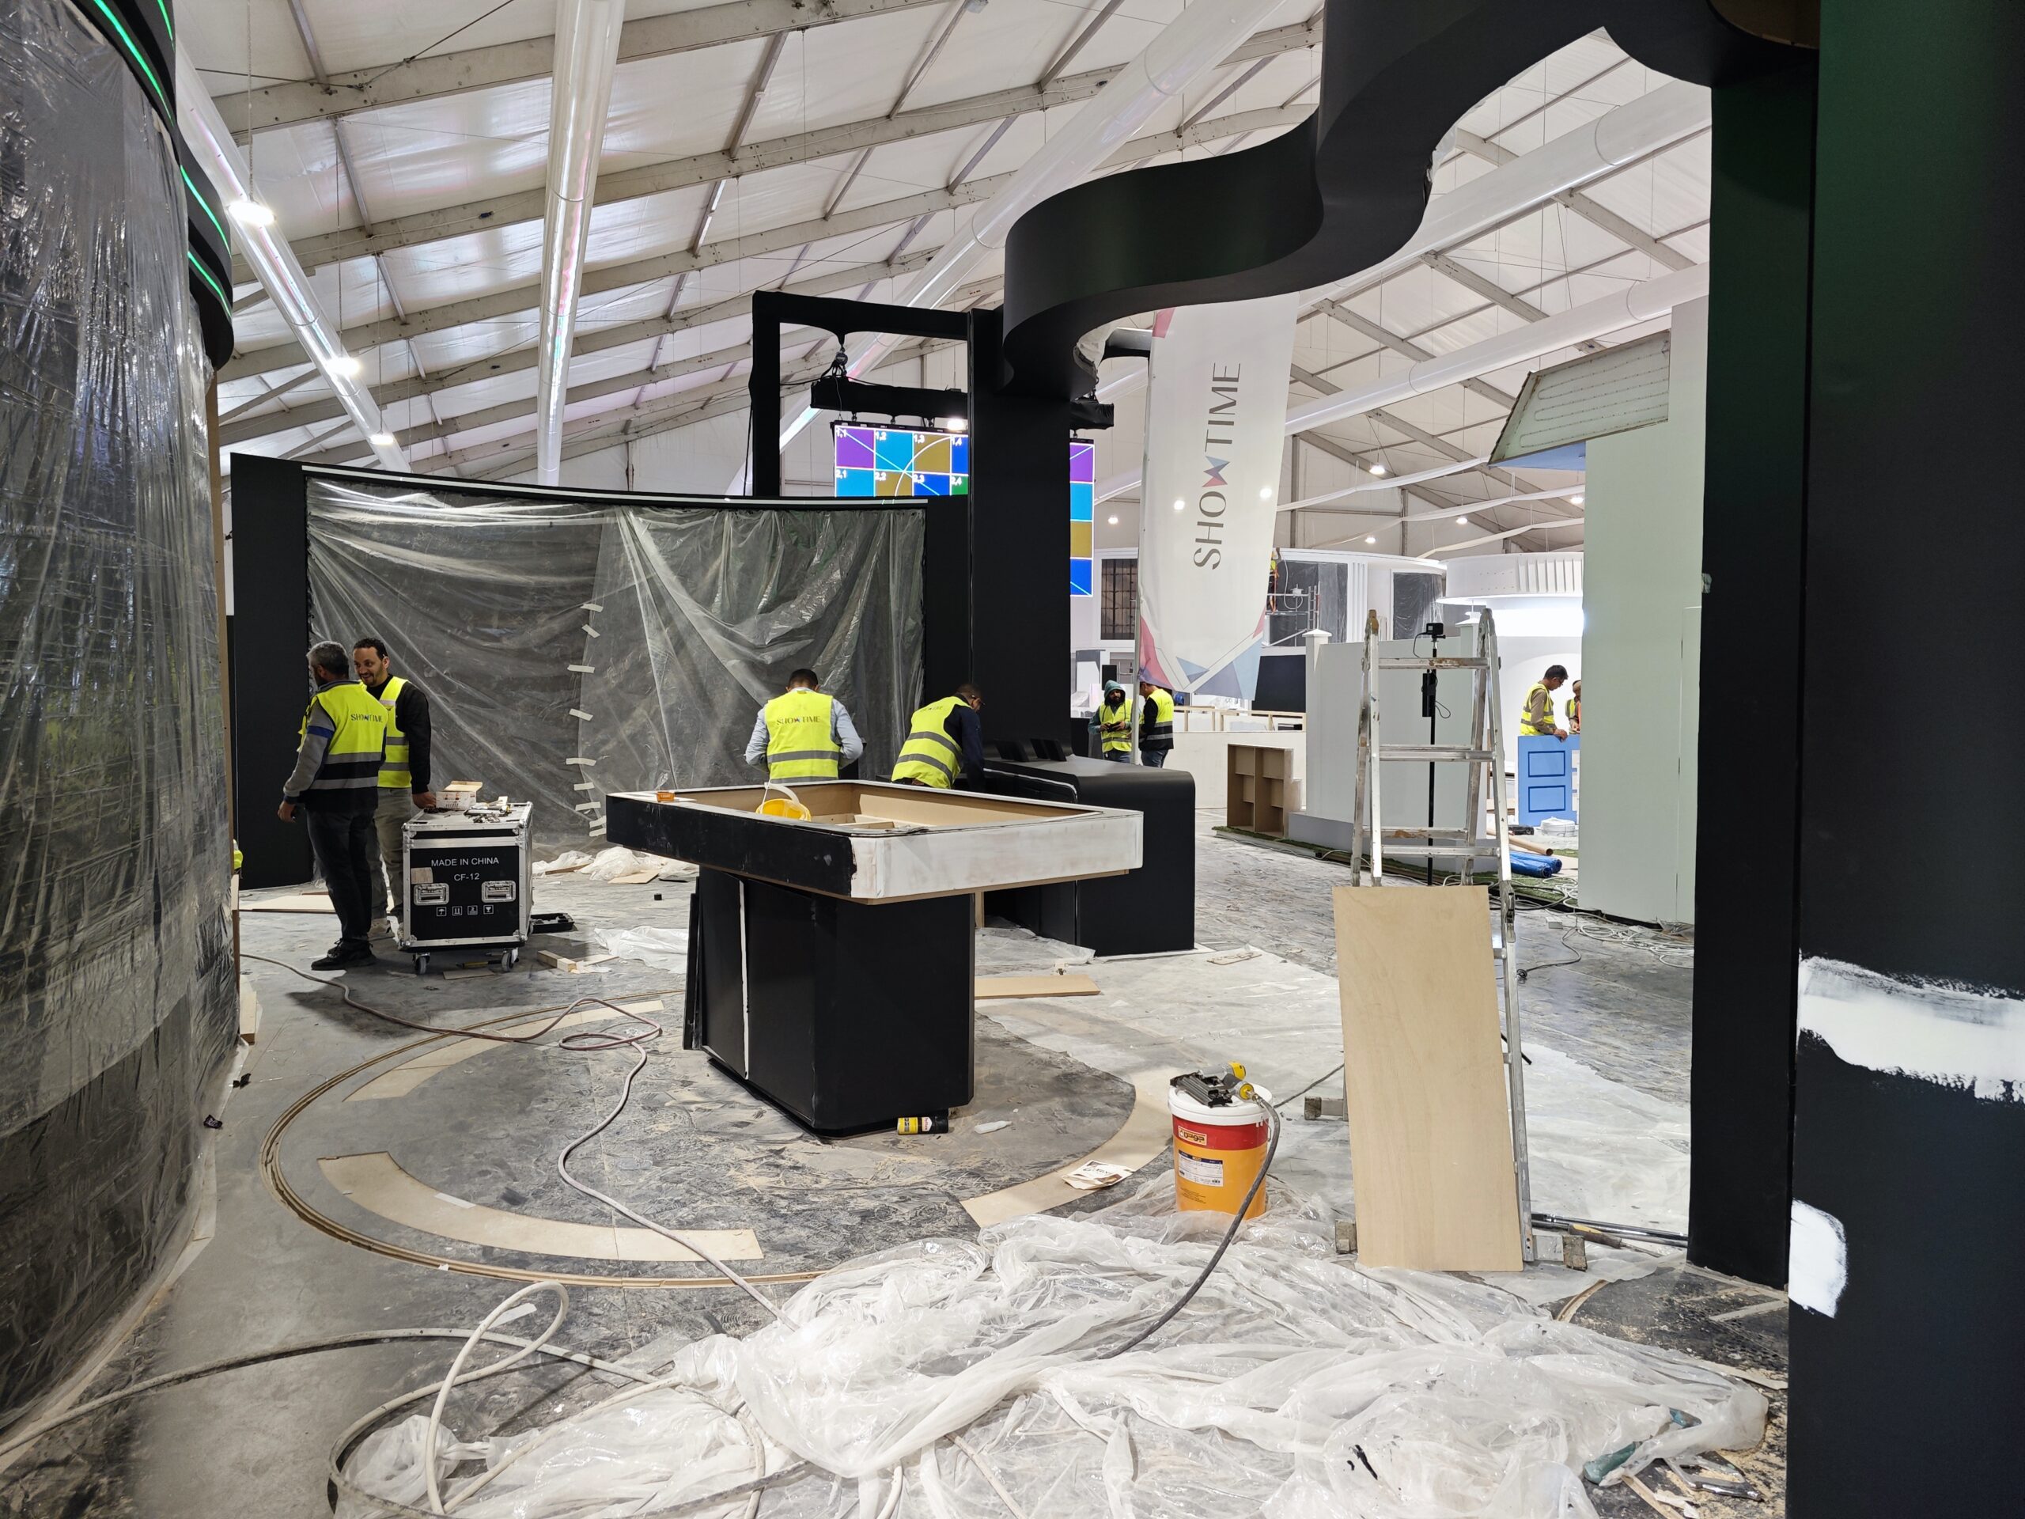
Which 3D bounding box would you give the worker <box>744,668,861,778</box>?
[{"bbox_3d":[-1.299,0.252,8.421,0.720,1.620,0.500,0,3,-5],"label":"worker"}]

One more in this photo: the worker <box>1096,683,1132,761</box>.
[{"bbox_3d":[1.173,-0.102,15.712,0.540,1.650,0.420,0,3,-6],"label":"worker"}]

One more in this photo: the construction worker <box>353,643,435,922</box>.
[{"bbox_3d":[-3.740,0.176,8.117,0.520,1.800,0.380,0,3,10],"label":"construction worker"}]

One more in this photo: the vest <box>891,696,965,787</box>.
[{"bbox_3d":[-0.540,-0.113,8.754,0.330,0.580,0.470,26,-14,-35],"label":"vest"}]

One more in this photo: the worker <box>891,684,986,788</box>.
[{"bbox_3d":[-0.488,0.279,8.772,0.620,1.530,0.520,-2,3,-38],"label":"worker"}]

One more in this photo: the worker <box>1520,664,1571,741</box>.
[{"bbox_3d":[5.899,-0.154,14.909,0.520,1.760,0.500,1,3,18],"label":"worker"}]

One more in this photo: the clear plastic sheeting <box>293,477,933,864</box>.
[{"bbox_3d":[-3.290,-0.665,11.780,5.050,3.140,0.620,-1,3,-20],"label":"clear plastic sheeting"}]

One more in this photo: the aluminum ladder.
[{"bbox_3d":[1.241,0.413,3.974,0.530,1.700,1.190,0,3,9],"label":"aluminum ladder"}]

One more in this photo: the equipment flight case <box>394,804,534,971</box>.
[{"bbox_3d":[-3.057,0.705,7.638,0.590,0.795,1.200,-1,3,-18],"label":"equipment flight case"}]

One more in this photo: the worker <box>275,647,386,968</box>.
[{"bbox_3d":[-3.703,0.239,7.349,0.450,1.750,0.490,1,3,22],"label":"worker"}]

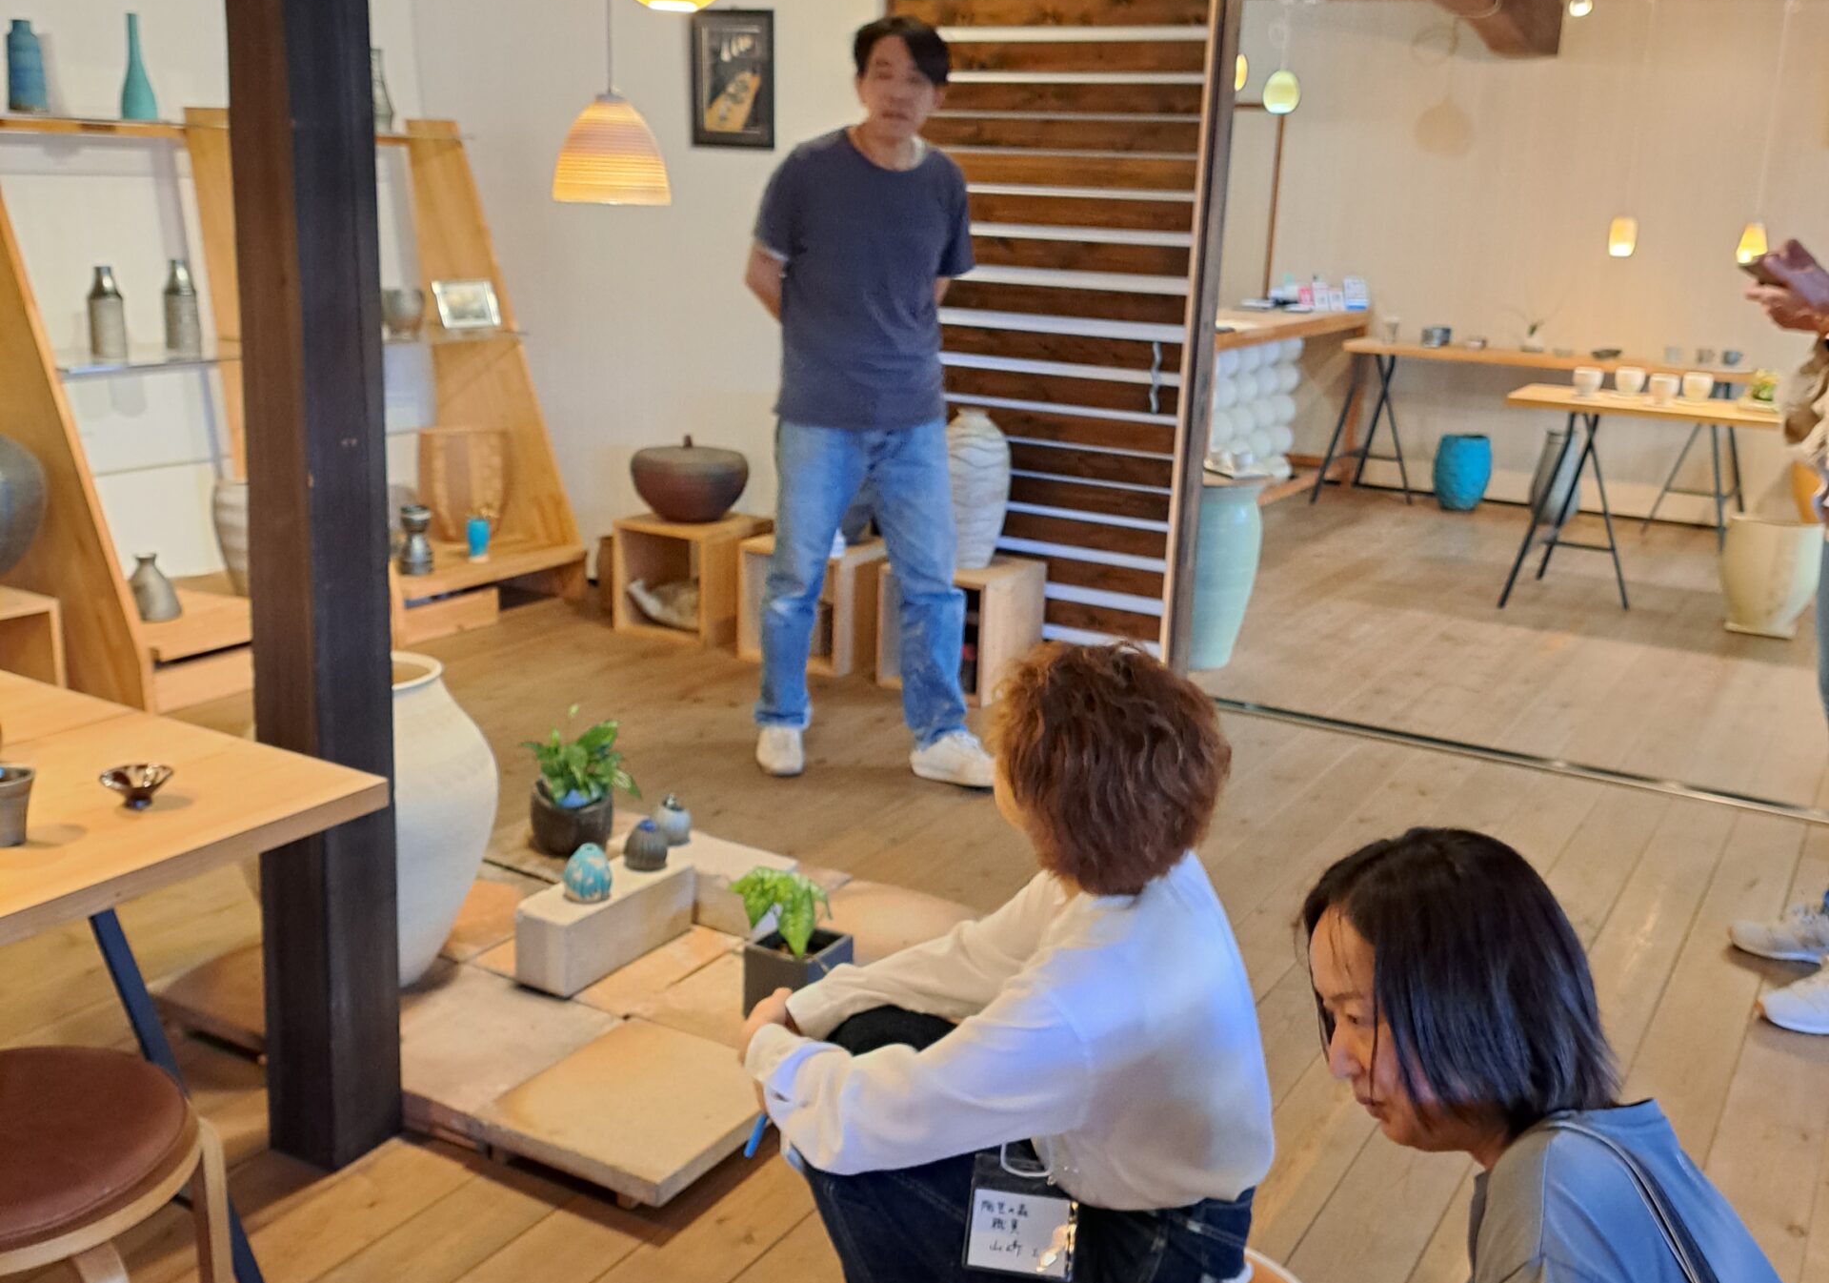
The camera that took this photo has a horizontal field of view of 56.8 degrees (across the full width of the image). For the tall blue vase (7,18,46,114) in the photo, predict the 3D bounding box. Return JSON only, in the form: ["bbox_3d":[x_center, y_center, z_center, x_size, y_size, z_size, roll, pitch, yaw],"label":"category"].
[{"bbox_3d":[-2.269,-1.465,4.326,0.087,0.210,0.087,10,17,28],"label":"tall blue vase"}]

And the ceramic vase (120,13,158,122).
[{"bbox_3d":[-2.144,-1.579,4.655,0.102,0.278,0.102,11,18,29],"label":"ceramic vase"}]

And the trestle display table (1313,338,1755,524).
[{"bbox_3d":[2.859,-0.938,7.841,1.820,0.740,0.620,10,17,28],"label":"trestle display table"}]

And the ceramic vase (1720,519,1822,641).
[{"bbox_3d":[2.994,-0.239,5.909,0.320,0.385,0.320,10,17,28],"label":"ceramic vase"}]

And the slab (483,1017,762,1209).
[{"bbox_3d":[-0.390,0.669,2.447,0.320,0.035,0.340,10,17,28],"label":"slab"}]

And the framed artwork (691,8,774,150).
[{"bbox_3d":[-0.527,-1.663,5.005,0.290,0.388,0.025,10,17,27],"label":"framed artwork"}]

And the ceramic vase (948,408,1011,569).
[{"bbox_3d":[0.158,-0.428,4.724,0.223,0.435,0.223,2,15,-1],"label":"ceramic vase"}]

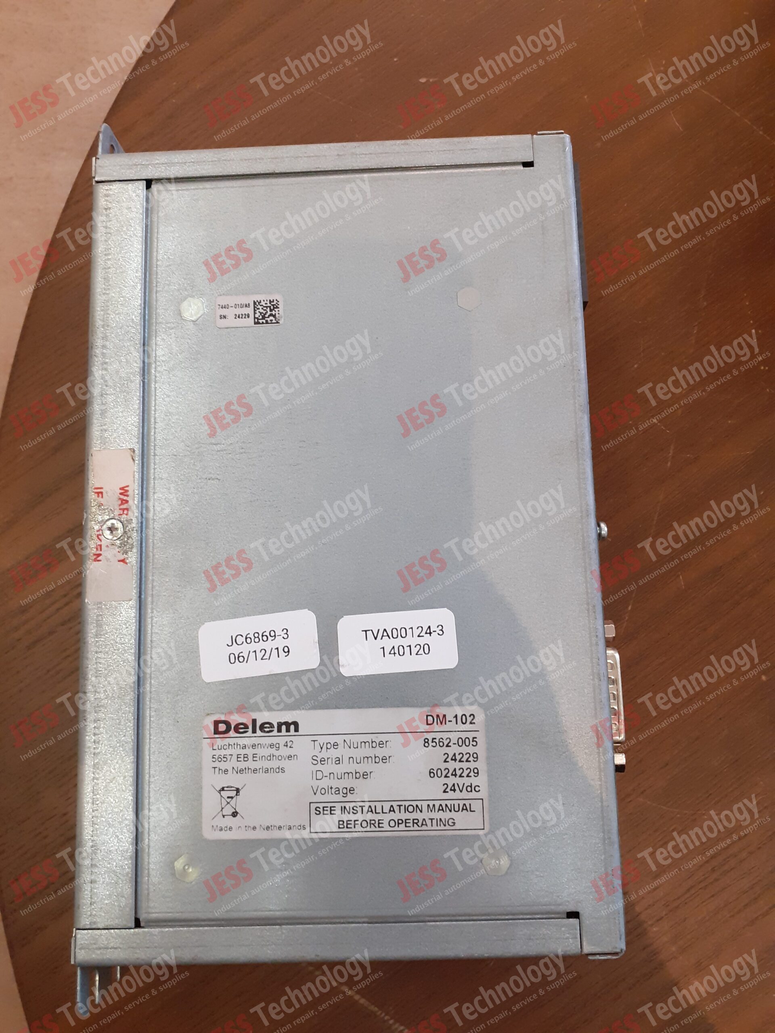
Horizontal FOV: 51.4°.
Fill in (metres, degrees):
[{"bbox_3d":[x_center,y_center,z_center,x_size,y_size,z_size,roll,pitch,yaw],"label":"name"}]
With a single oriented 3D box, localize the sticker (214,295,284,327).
[{"bbox_3d":[-0.037,-0.055,0.215,0.018,0.001,0.009,-2,82,1],"label":"sticker"}]

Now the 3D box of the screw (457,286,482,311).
[{"bbox_3d":[0.022,-0.058,0.217,0.006,0.003,0.007,-2,81,2],"label":"screw"}]

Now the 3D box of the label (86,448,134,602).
[{"bbox_3d":[-0.071,0.002,0.208,0.012,0.001,0.040,-2,82,1],"label":"label"}]

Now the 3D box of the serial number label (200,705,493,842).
[{"bbox_3d":[-0.011,0.063,0.197,0.070,0.001,0.030,-2,82,2],"label":"serial number label"}]

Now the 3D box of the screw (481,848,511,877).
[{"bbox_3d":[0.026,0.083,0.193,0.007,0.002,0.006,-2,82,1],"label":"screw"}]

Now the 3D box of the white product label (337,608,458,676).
[{"bbox_3d":[0.003,0.031,0.201,0.029,0.001,0.015,-6,82,1],"label":"white product label"}]

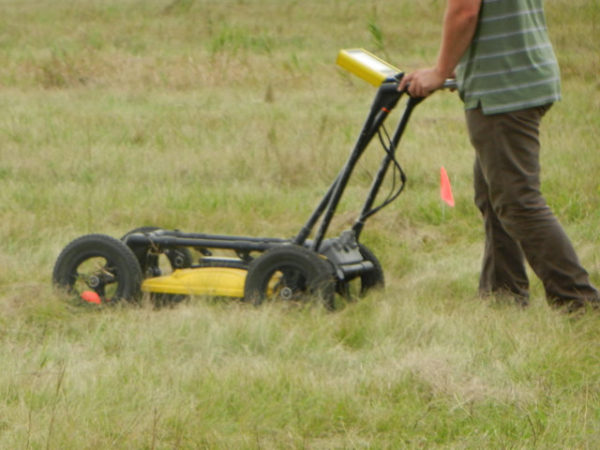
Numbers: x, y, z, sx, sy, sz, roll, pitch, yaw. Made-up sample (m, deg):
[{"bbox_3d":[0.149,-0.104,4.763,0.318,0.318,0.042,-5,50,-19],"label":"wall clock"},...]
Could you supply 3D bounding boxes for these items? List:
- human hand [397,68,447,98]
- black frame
[{"bbox_3d":[0.465,-0.541,16.700,0.165,0.085,0.090,-13,-1,24],"label":"human hand"},{"bbox_3d":[-0.068,-0.181,17.000,1.160,0.800,0.440,3,5,24],"label":"black frame"}]

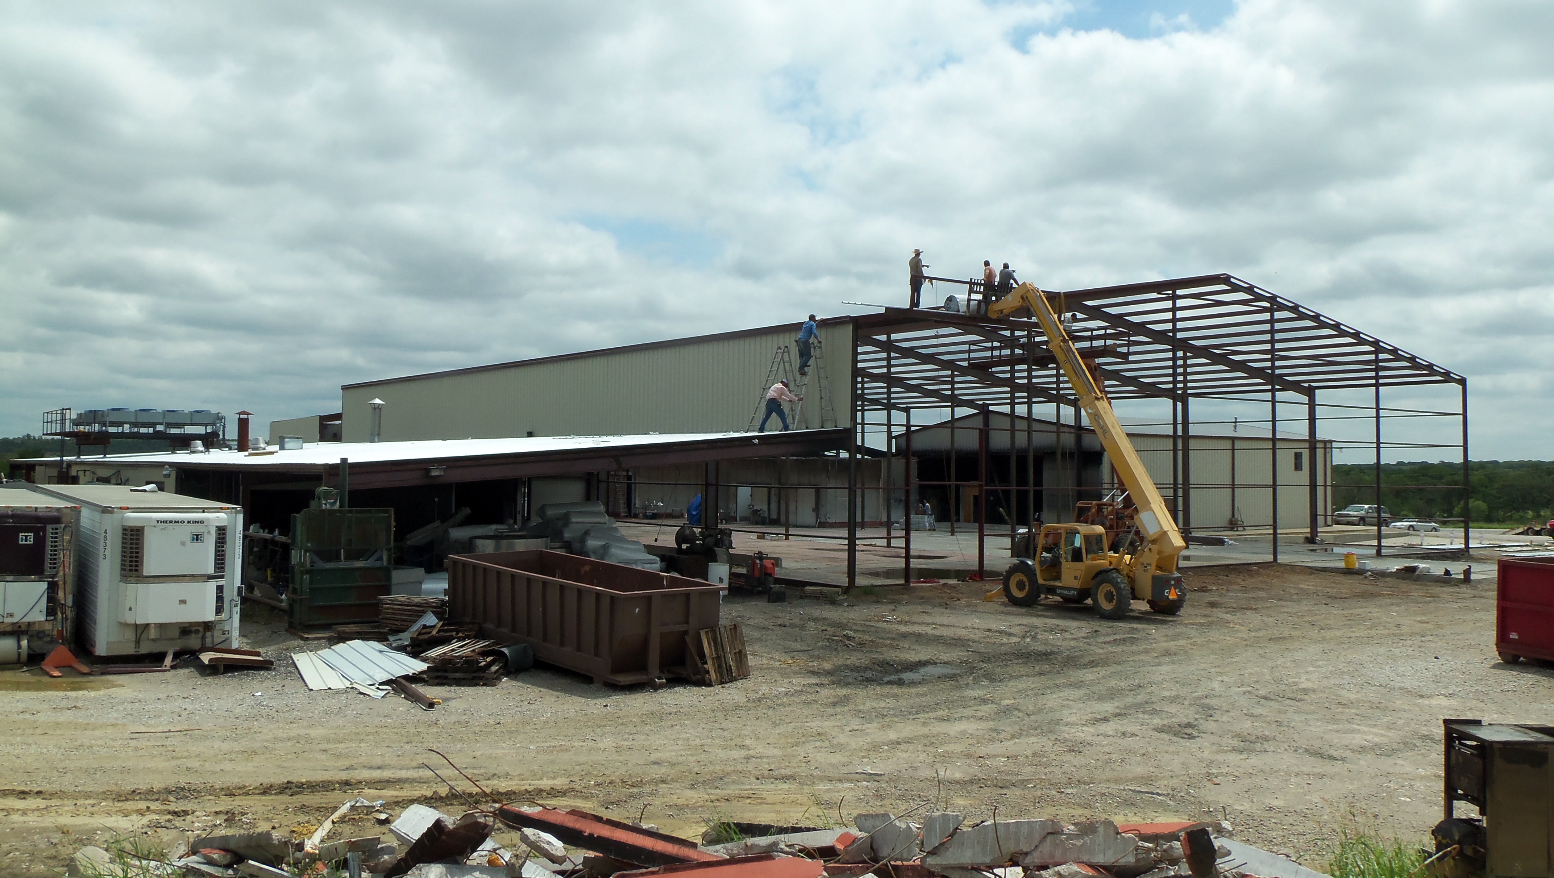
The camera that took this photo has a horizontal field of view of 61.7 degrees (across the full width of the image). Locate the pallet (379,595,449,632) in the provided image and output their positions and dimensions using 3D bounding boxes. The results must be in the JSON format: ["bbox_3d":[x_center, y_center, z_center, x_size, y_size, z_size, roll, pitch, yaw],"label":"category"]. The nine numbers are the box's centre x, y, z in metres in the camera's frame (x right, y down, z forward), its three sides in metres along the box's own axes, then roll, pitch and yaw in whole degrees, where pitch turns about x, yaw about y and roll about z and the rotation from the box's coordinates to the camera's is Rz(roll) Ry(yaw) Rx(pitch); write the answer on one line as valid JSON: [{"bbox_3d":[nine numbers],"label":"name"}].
[{"bbox_3d":[-8.240,3.975,29.500,1.220,0.720,1.050,0,-2,16],"label":"pallet"}]

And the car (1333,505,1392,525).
[{"bbox_3d":[51.349,6.730,114.000,5.100,1.900,2.000,1,-2,-33],"label":"car"}]

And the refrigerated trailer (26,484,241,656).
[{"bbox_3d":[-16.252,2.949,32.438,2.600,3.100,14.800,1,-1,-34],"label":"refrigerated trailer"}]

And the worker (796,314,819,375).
[{"bbox_3d":[0.902,-2.689,37.200,0.580,1.740,0.520,2,-2,-37],"label":"worker"}]

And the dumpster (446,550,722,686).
[{"bbox_3d":[-4.270,3.633,27.650,2.440,1.720,7.100,1,1,-41],"label":"dumpster"}]

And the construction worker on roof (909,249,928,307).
[{"bbox_3d":[4.317,-4.850,39.400,0.480,1.780,0.520,1,-2,-35],"label":"construction worker on roof"}]

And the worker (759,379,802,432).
[{"bbox_3d":[0.087,-0.954,37.200,1.050,1.520,0.600,1,-2,-25],"label":"worker"}]

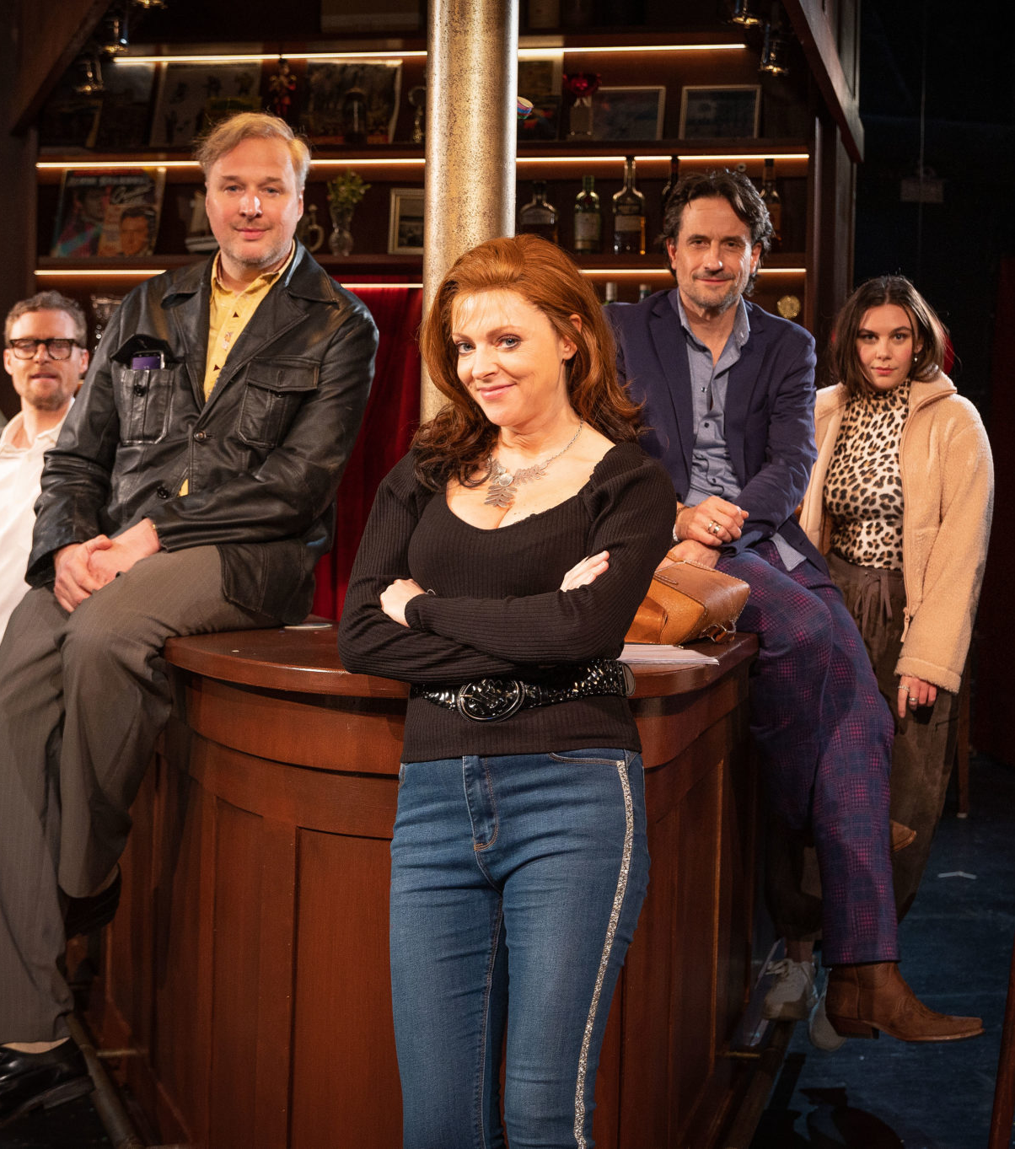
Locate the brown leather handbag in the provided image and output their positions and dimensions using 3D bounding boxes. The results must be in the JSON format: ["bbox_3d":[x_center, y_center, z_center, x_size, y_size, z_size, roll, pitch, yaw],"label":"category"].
[{"bbox_3d":[0.304,0.046,3.530,0.290,0.170,0.150,2,2,25],"label":"brown leather handbag"}]

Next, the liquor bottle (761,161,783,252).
[{"bbox_3d":[0.808,-1.131,5.880,0.074,0.292,0.074,1,2,9],"label":"liquor bottle"}]

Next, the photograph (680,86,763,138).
[{"bbox_3d":[0.642,-1.383,5.790,0.250,0.190,0.025,2,-8,10],"label":"photograph"}]

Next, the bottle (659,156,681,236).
[{"bbox_3d":[0.500,-1.100,5.720,0.090,0.298,0.085,2,2,10],"label":"bottle"}]

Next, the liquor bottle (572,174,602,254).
[{"bbox_3d":[0.250,-1.119,5.970,0.085,0.245,0.085,1,2,9],"label":"liquor bottle"}]

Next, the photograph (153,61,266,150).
[{"bbox_3d":[-0.976,-1.522,6.220,0.315,0.300,0.020,1,-18,9],"label":"photograph"}]

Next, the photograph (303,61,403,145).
[{"bbox_3d":[-0.495,-1.507,6.140,0.310,0.295,0.020,1,-18,9],"label":"photograph"}]

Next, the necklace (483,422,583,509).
[{"bbox_3d":[0.020,-0.146,2.490,0.140,0.130,0.120,2,2,12],"label":"necklace"}]

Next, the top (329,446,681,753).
[{"bbox_3d":[0.001,0.037,2.570,0.455,0.425,0.290,2,2,14],"label":"top"}]

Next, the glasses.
[{"bbox_3d":[-0.906,-0.442,3.760,0.142,0.045,0.140,1,2,-14],"label":"glasses"}]

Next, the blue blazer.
[{"bbox_3d":[0.386,-0.262,3.600,0.450,0.570,0.310,1,2,-14],"label":"blue blazer"}]

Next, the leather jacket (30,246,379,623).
[{"bbox_3d":[-0.536,-0.246,3.380,0.560,0.660,0.410,2,2,27],"label":"leather jacket"}]

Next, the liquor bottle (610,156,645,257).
[{"bbox_3d":[0.359,-1.102,5.740,0.098,0.297,0.085,2,2,10],"label":"liquor bottle"}]

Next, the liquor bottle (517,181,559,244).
[{"bbox_3d":[0.098,-1.075,5.790,0.118,0.225,0.090,2,2,10],"label":"liquor bottle"}]

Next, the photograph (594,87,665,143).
[{"bbox_3d":[0.380,-1.458,6.060,0.250,0.192,0.020,1,-12,9],"label":"photograph"}]

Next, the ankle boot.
[{"bbox_3d":[0.774,0.822,3.750,0.310,0.195,0.105,1,2,12],"label":"ankle boot"}]

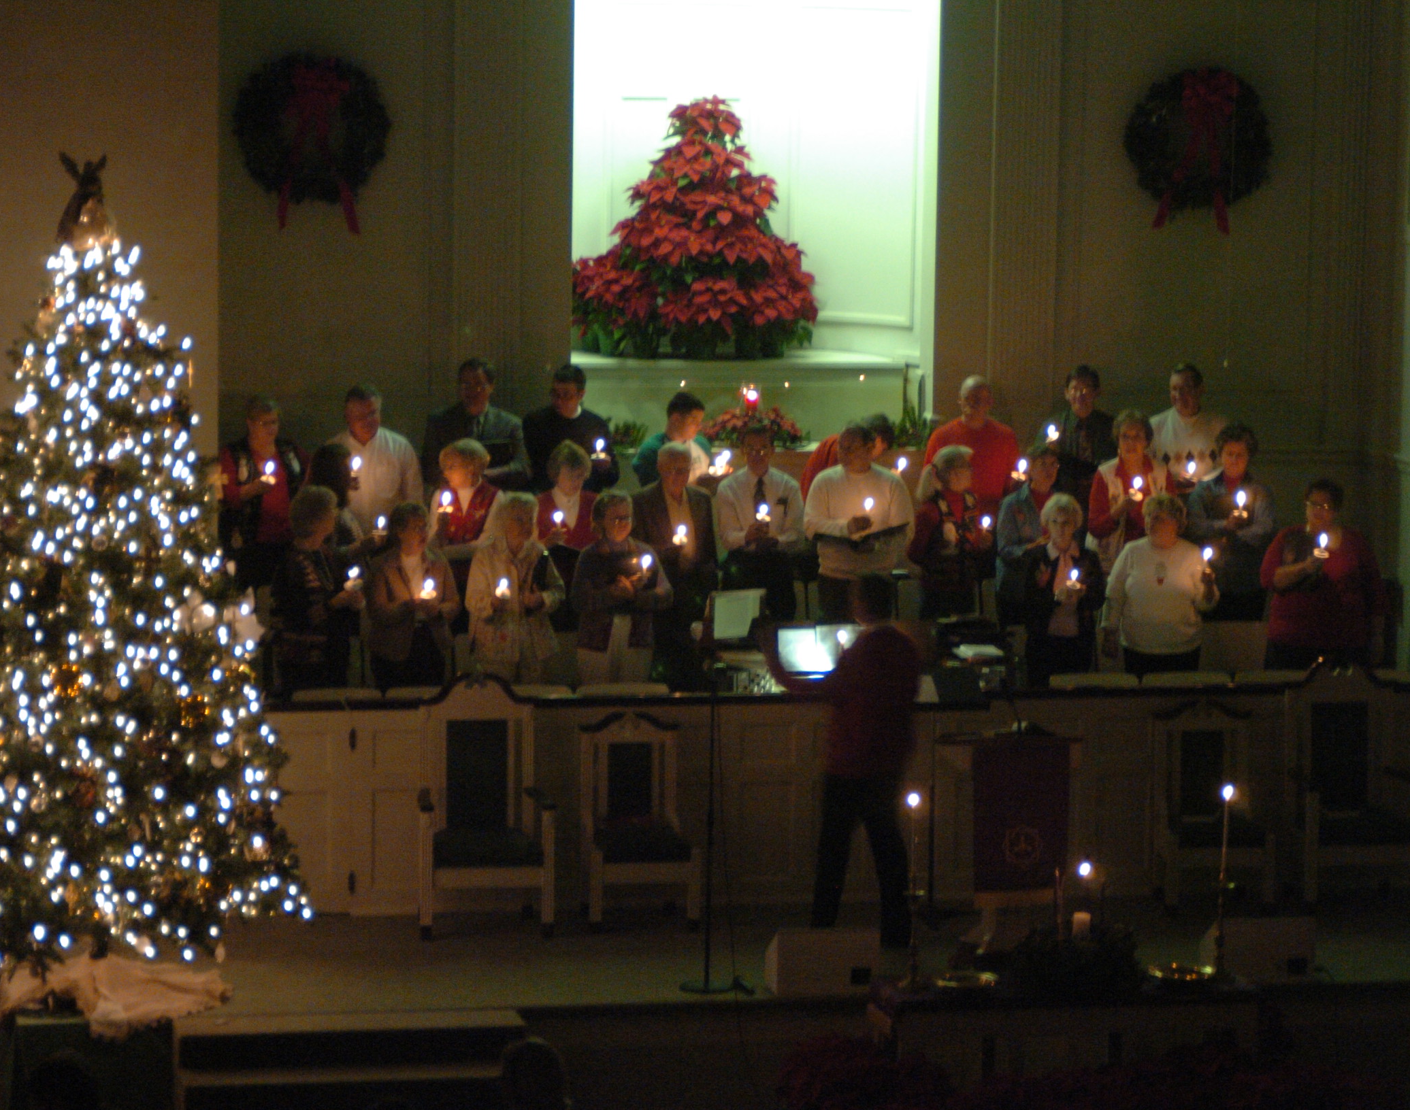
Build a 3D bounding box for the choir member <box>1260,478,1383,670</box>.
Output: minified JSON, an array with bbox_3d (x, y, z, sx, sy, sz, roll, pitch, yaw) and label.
[{"bbox_3d":[3.071,0.434,36.510,0.620,1.630,0.480,2,7,8],"label":"choir member"}]

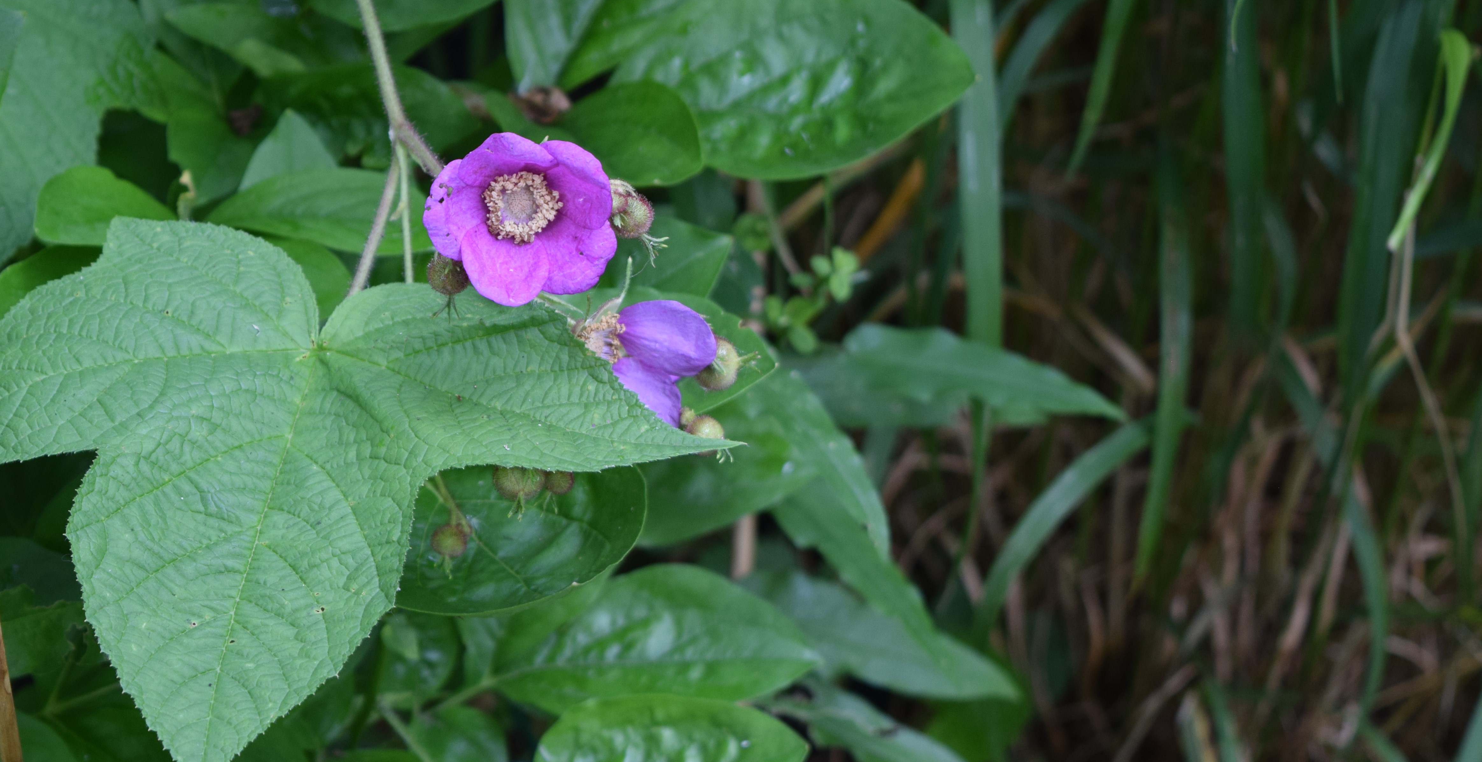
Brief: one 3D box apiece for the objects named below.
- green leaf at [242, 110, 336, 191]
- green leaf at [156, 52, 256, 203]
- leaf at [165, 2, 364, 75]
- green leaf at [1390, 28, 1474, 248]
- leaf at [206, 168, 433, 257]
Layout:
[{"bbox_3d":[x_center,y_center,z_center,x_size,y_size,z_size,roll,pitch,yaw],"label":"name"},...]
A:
[{"bbox_3d":[-0.127,-0.064,0.950,0.032,0.008,0.036,0,56,0],"label":"green leaf"},{"bbox_3d":[-0.142,-0.068,0.900,0.024,0.010,0.041,7,60,4],"label":"green leaf"},{"bbox_3d":[-0.141,-0.101,1.000,0.060,0.010,0.029,5,50,8],"label":"leaf"},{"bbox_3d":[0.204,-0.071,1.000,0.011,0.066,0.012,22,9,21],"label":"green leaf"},{"bbox_3d":[-0.108,-0.043,0.880,0.064,0.010,0.027,5,44,5],"label":"leaf"}]

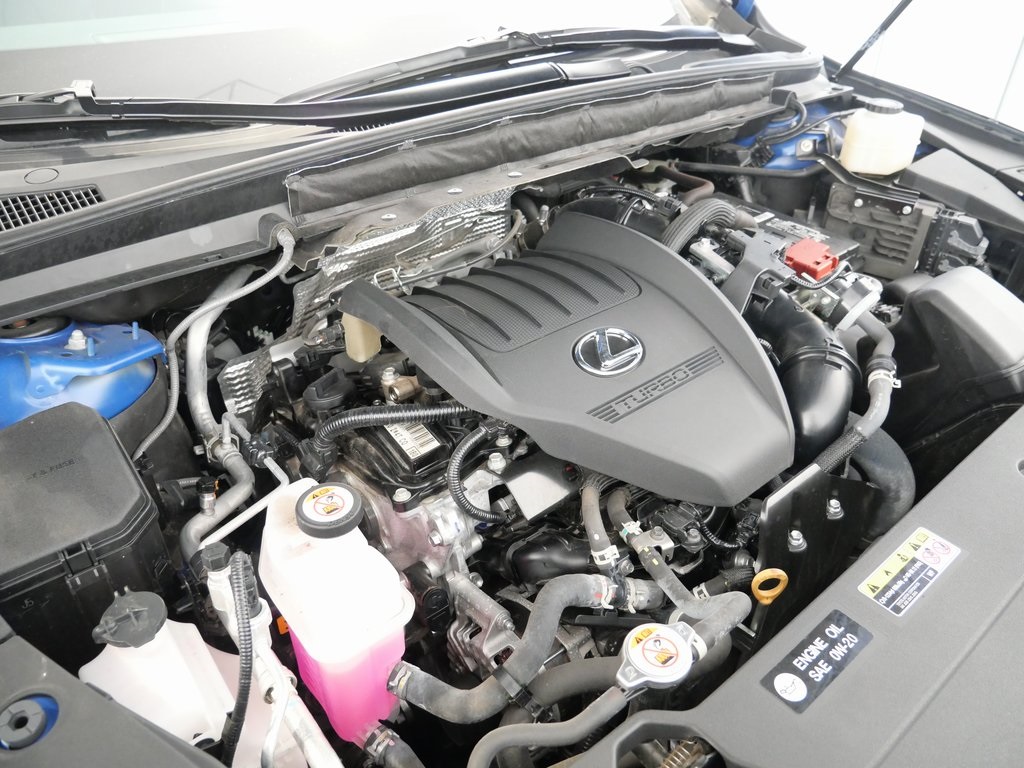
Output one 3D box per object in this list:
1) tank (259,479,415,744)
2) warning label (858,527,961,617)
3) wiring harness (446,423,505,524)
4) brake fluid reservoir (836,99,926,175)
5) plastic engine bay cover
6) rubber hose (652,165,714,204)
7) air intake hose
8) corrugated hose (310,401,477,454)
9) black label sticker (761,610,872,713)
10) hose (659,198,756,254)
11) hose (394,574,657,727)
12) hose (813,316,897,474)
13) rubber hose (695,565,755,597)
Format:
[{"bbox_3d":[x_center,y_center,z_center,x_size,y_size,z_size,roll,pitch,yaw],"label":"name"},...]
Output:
[{"bbox_3d":[-0.161,0.196,0.639,0.097,0.165,0.180,-25,40,-31],"label":"tank"},{"bbox_3d":[0.311,0.144,0.554,0.100,0.002,0.032,-25,43,-31],"label":"warning label"},{"bbox_3d":[-0.033,0.101,0.720,0.060,0.093,0.050,-25,40,-31],"label":"wiring harness"},{"bbox_3d":[0.561,-0.375,1.080,0.082,0.092,0.088,-25,46,-30],"label":"brake fluid reservoir"},{"bbox_3d":[0.093,-0.029,0.796,0.403,0.098,0.432,-25,50,-31],"label":"plastic engine bay cover"},{"bbox_3d":[0.258,-0.312,1.105,0.075,0.050,0.105,-25,40,-31],"label":"rubber hose"},{"bbox_3d":[0.336,-0.006,0.820,0.108,0.130,0.230,1,38,-1],"label":"air intake hose"},{"bbox_3d":[-0.125,0.037,0.751,0.173,0.034,0.032,-13,41,-18],"label":"corrugated hose"},{"bbox_3d":[0.232,0.207,0.536,0.103,0.002,0.034,-25,46,-30],"label":"black label sticker"},{"bbox_3d":[0.280,-0.208,0.979,0.155,0.075,0.060,-25,40,-31],"label":"hose"},{"bbox_3d":[0.026,0.237,0.662,0.297,0.068,0.090,-16,42,-21],"label":"hose"},{"bbox_3d":[0.385,0.013,0.783,0.070,0.100,0.201,17,41,19],"label":"hose"},{"bbox_3d":[0.195,0.180,0.650,0.073,0.021,0.021,-15,41,-20],"label":"rubber hose"}]

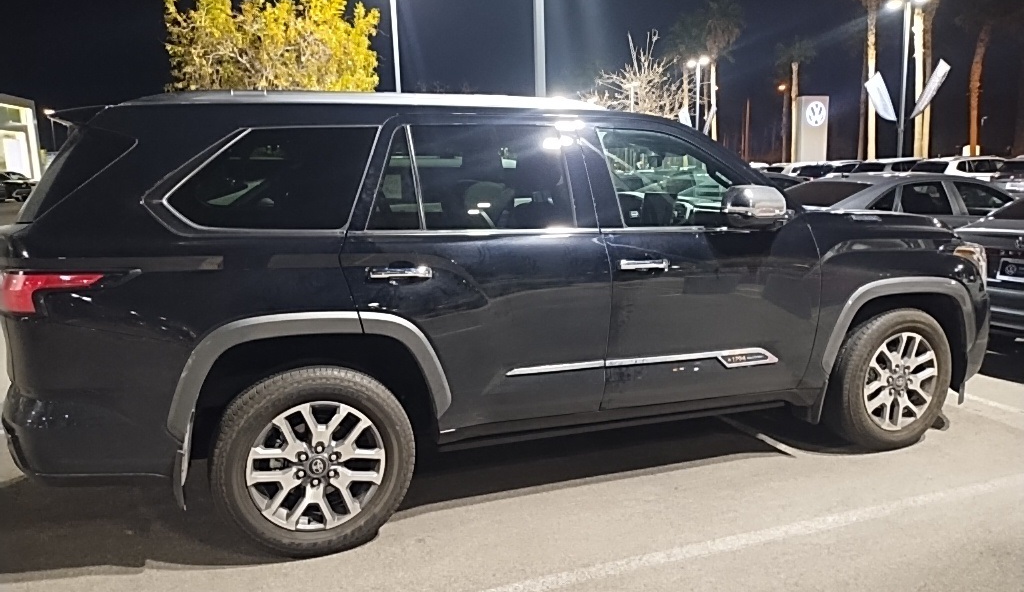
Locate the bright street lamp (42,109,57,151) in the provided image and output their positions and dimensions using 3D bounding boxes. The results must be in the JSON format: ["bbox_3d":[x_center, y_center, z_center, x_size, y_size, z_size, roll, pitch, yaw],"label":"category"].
[{"bbox_3d":[-36.712,-11.173,59.625,0.500,7.678,1.700,-4,10,-12],"label":"bright street lamp"}]

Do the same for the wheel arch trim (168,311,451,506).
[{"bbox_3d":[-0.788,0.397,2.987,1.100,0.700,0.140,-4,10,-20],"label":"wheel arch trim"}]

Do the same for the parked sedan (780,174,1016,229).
[{"bbox_3d":[5.111,-0.816,9.408,4.780,1.470,1.820,-4,10,-20],"label":"parked sedan"}]

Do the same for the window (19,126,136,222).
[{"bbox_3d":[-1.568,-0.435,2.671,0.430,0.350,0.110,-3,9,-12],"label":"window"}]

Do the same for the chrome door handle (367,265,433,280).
[{"bbox_3d":[-0.447,-0.091,2.984,0.250,0.050,0.055,-4,9,-20],"label":"chrome door handle"}]

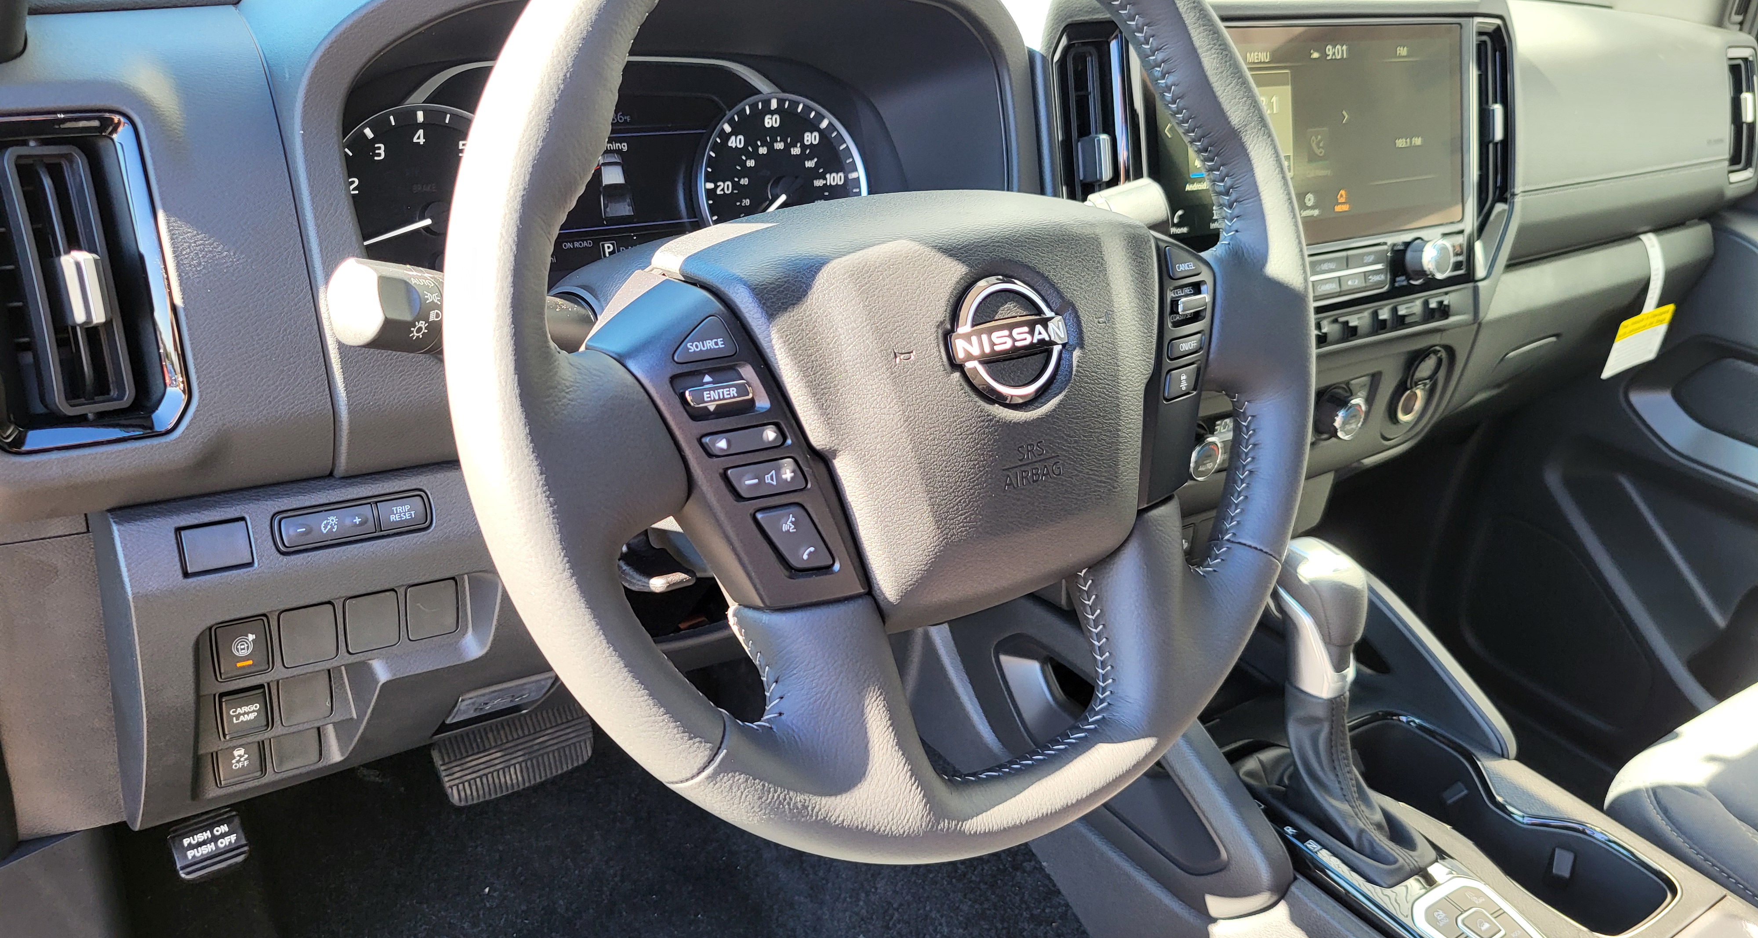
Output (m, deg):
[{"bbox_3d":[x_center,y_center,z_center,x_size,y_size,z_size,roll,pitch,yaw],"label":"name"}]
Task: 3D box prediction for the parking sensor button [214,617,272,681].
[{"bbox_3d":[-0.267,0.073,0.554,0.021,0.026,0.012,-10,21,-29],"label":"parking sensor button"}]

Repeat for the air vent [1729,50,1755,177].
[{"bbox_3d":[0.751,-0.313,1.181,0.060,0.116,0.035,-13,12,-32],"label":"air vent"}]

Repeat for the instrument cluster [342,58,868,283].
[{"bbox_3d":[-0.149,-0.155,0.730,0.320,0.136,0.050,-13,13,-32],"label":"instrument cluster"}]

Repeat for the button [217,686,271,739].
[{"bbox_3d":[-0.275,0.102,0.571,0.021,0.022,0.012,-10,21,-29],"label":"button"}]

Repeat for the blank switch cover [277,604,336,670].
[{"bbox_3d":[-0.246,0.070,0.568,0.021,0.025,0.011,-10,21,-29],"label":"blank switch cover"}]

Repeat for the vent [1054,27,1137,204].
[{"bbox_3d":[0.104,-0.155,0.699,0.052,0.150,0.035,-13,13,-32],"label":"vent"}]

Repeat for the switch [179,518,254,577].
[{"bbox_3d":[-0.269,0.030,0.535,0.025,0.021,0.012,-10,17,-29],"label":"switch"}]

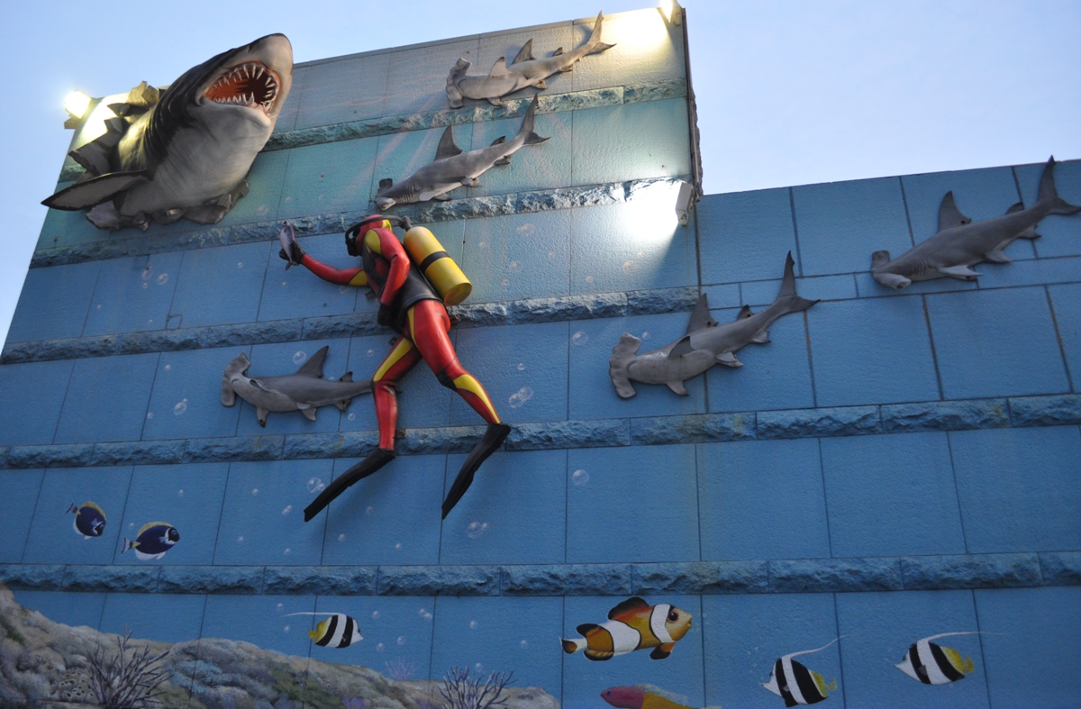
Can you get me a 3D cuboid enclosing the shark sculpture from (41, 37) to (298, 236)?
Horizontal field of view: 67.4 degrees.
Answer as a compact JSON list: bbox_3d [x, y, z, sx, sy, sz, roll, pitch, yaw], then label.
[{"bbox_3d":[-2.518,-1.542,5.500,1.080,1.280,2.020,20,-31,-36],"label":"shark sculpture"}]

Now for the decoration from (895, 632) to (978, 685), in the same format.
[{"bbox_3d":[1.780,1.370,3.647,0.347,0.213,0.040,-4,-25,11],"label":"decoration"}]

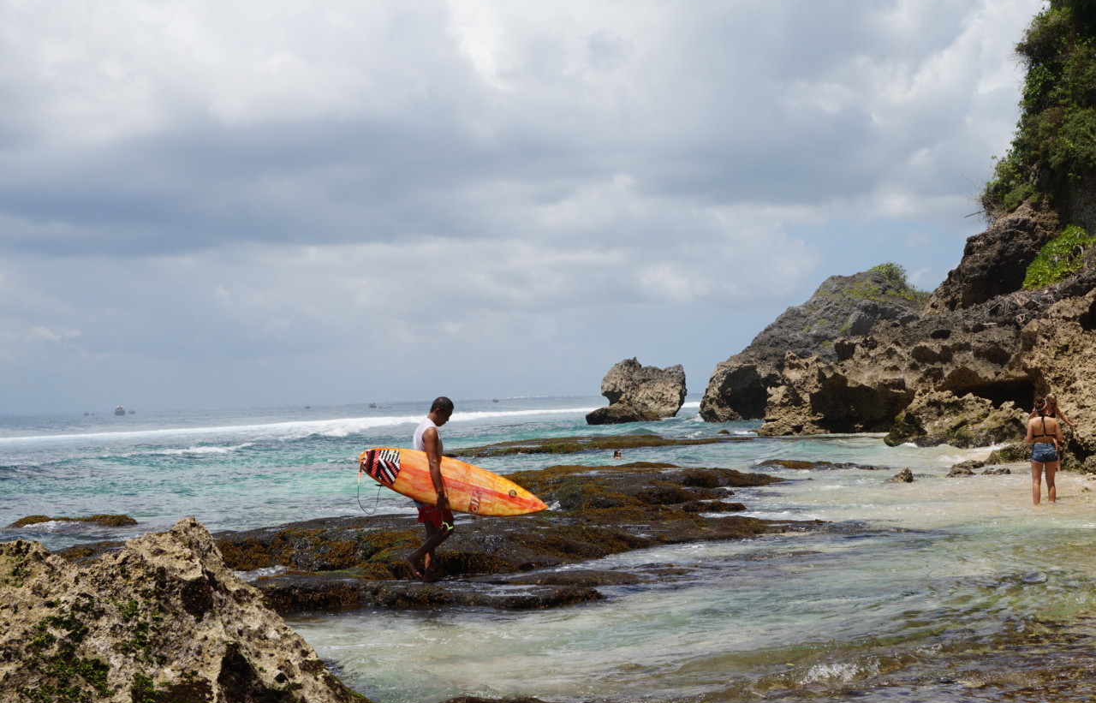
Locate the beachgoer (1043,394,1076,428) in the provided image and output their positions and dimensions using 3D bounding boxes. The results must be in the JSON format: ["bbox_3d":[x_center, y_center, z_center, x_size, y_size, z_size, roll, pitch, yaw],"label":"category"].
[{"bbox_3d":[8.442,1.366,29.500,0.800,1.380,0.500,-2,-2,14],"label":"beachgoer"}]

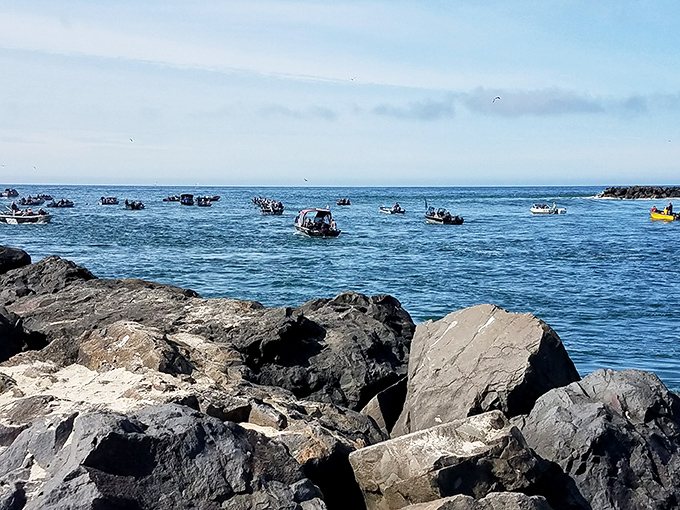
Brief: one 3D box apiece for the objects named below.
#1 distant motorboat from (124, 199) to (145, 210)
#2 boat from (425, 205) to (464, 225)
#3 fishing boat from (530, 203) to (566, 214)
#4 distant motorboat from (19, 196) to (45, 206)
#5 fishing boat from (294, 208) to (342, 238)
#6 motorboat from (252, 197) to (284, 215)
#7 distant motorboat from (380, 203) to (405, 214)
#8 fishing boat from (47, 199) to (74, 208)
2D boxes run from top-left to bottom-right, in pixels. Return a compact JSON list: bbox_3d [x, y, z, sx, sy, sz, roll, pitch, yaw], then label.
[{"bbox_3d":[-37.344,-8.958,92.019,4.800,1.600,1.900,5,9,32],"label":"distant motorboat"},{"bbox_3d":[11.591,-4.652,59.371,2.200,1.900,5.600,-4,9,-26],"label":"boat"},{"bbox_3d":[32.866,-7.403,80.614,5.600,1.900,2.100,4,8,26],"label":"fishing boat"},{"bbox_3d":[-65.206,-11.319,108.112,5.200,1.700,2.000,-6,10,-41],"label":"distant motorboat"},{"bbox_3d":[-2.532,-3.042,46.258,2.300,2.200,5.800,-5,9,-31],"label":"fishing boat"},{"bbox_3d":[-11.929,-7.595,81.880,2.400,1.900,6.200,-6,10,-38],"label":"motorboat"},{"bbox_3d":[8.080,-7.392,81.754,1.900,1.500,4.800,-5,9,-36],"label":"distant motorboat"},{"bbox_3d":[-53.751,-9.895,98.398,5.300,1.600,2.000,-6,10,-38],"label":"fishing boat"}]

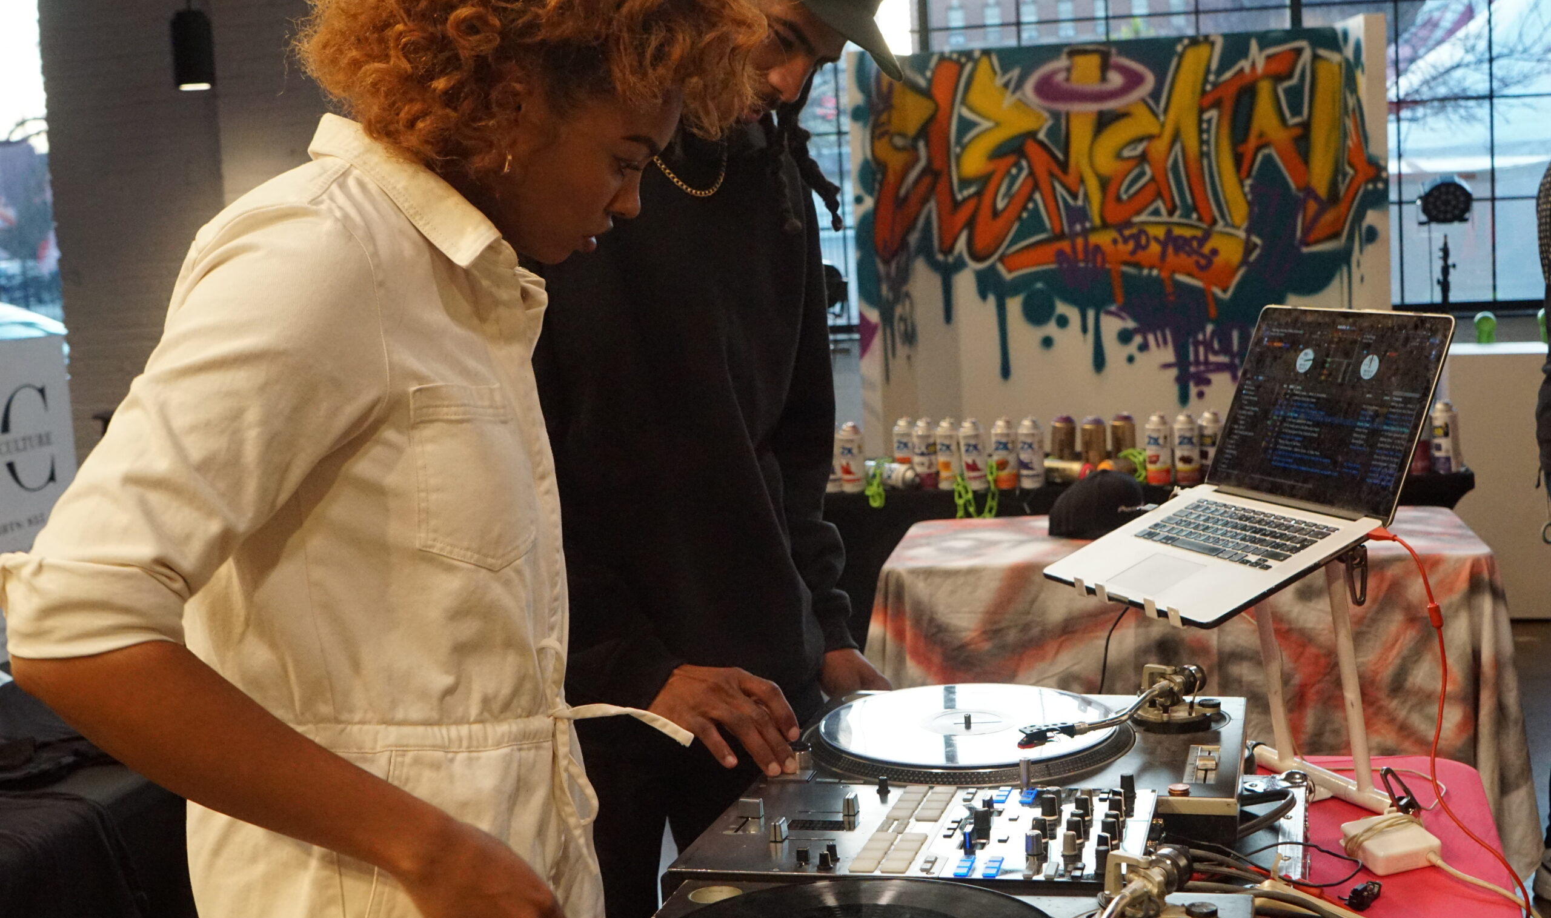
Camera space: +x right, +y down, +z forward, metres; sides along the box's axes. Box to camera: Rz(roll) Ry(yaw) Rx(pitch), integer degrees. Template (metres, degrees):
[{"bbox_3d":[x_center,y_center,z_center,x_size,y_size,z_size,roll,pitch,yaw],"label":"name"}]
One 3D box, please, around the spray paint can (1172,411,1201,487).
[{"bbox_3d":[1.097,-0.026,4.830,0.067,0.190,0.067,-2,7,13],"label":"spray paint can"}]

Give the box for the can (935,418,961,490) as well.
[{"bbox_3d":[0.466,-0.014,4.870,0.066,0.191,0.066,-3,6,0],"label":"can"}]

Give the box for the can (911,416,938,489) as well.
[{"bbox_3d":[0.408,-0.015,4.910,0.067,0.190,0.067,-3,6,5],"label":"can"}]

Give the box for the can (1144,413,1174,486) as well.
[{"bbox_3d":[1.028,-0.026,4.850,0.067,0.190,0.067,-3,6,0],"label":"can"}]

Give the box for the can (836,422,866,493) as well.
[{"bbox_3d":[0.205,-0.005,4.910,0.066,0.191,0.066,-3,6,0],"label":"can"}]

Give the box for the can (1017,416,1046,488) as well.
[{"bbox_3d":[0.681,-0.017,4.820,0.066,0.191,0.066,-3,6,0],"label":"can"}]

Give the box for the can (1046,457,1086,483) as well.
[{"bbox_3d":[0.801,0.040,4.830,0.066,0.066,0.180,-8,8,-39],"label":"can"}]

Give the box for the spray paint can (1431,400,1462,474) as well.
[{"bbox_3d":[1.761,-0.057,4.750,0.066,0.191,0.066,-3,6,0],"label":"spray paint can"}]

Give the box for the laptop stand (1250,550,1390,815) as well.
[{"bbox_3d":[0.539,0.243,2.135,0.285,0.343,0.280,-6,7,-20],"label":"laptop stand"}]

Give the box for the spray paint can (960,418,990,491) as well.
[{"bbox_3d":[0.540,-0.015,4.890,0.067,0.190,0.067,-7,6,7],"label":"spray paint can"}]

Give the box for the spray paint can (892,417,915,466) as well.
[{"bbox_3d":[0.362,-0.018,5.000,0.067,0.190,0.067,-3,6,0],"label":"spray paint can"}]

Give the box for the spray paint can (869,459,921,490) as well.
[{"bbox_3d":[0.322,0.044,4.910,0.067,0.067,0.190,-8,8,-39],"label":"spray paint can"}]

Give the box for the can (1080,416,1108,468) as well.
[{"bbox_3d":[0.870,-0.030,4.942,0.066,0.175,0.066,-3,6,0],"label":"can"}]

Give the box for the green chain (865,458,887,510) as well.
[{"bbox_3d":[0.271,0.069,4.880,0.062,0.130,0.070,-3,6,0],"label":"green chain"}]

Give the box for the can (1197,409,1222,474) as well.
[{"bbox_3d":[1.161,-0.035,4.820,0.066,0.191,0.066,-3,6,0],"label":"can"}]

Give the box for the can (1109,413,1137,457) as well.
[{"bbox_3d":[0.951,-0.026,4.930,0.066,0.195,0.066,-2,6,11],"label":"can"}]

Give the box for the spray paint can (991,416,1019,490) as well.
[{"bbox_3d":[0.613,-0.016,4.830,0.066,0.191,0.066,-3,6,0],"label":"spray paint can"}]

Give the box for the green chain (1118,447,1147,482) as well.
[{"bbox_3d":[0.950,0.018,4.810,0.080,0.092,0.080,-1,6,11],"label":"green chain"}]

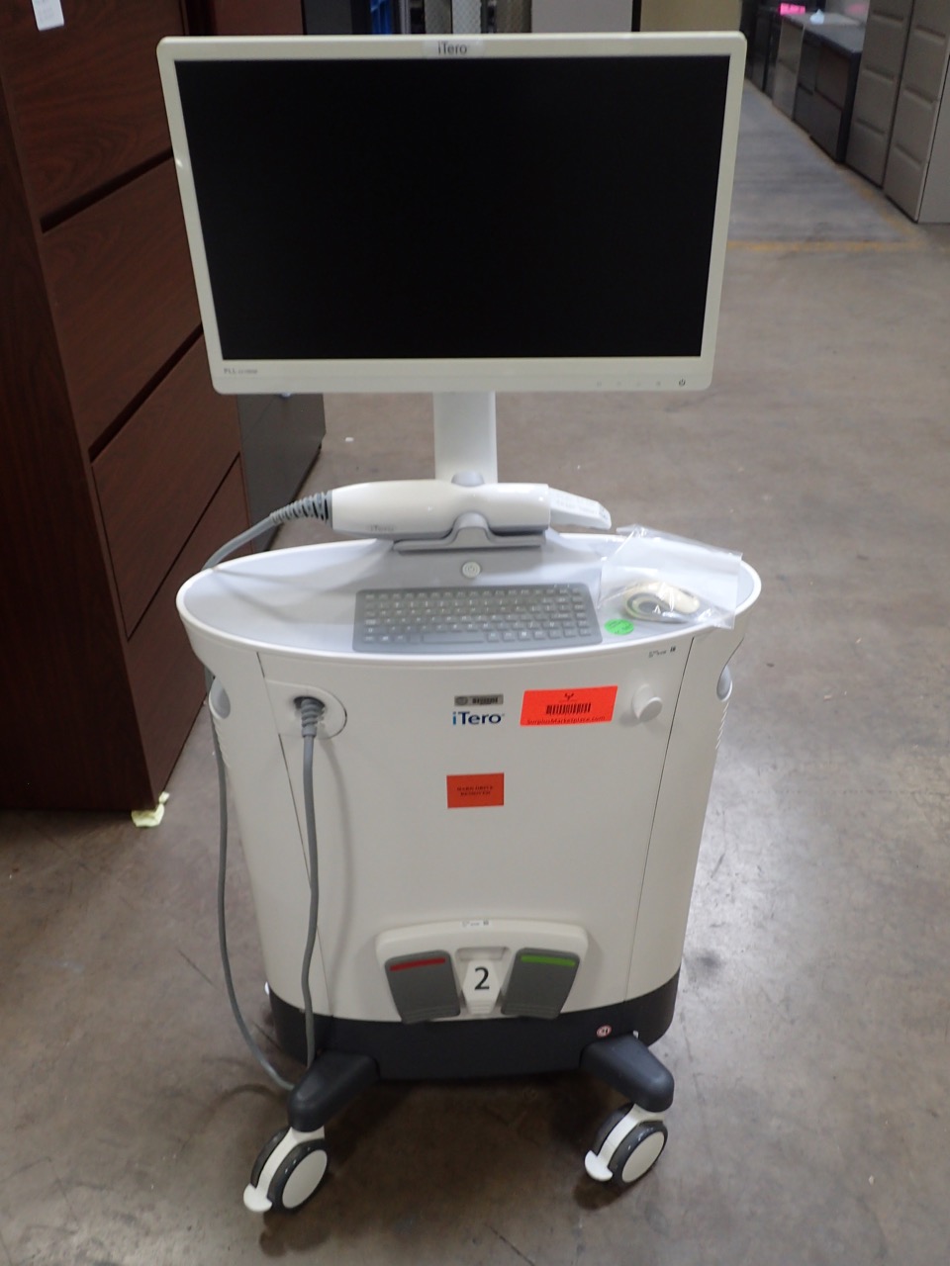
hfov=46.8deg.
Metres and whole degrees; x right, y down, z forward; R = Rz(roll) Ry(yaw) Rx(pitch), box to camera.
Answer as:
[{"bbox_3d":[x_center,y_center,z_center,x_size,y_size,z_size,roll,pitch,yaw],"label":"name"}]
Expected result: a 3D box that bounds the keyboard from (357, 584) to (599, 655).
[{"bbox_3d":[0.001,-0.015,1.220,0.268,0.011,0.135,-2,31,-2],"label":"keyboard"}]

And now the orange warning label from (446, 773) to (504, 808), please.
[{"bbox_3d":[0.001,0.175,1.214,0.063,0.046,0.003,-2,30,-3],"label":"orange warning label"}]

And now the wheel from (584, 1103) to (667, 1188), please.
[{"bbox_3d":[0.197,0.674,1.451,0.115,0.110,0.062,-23,38,-32],"label":"wheel"}]

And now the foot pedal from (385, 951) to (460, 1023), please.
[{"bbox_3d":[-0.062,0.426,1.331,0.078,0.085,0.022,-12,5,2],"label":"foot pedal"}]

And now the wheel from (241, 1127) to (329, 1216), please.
[{"bbox_3d":[-0.247,0.695,1.425,0.062,0.110,0.115,22,38,33],"label":"wheel"}]

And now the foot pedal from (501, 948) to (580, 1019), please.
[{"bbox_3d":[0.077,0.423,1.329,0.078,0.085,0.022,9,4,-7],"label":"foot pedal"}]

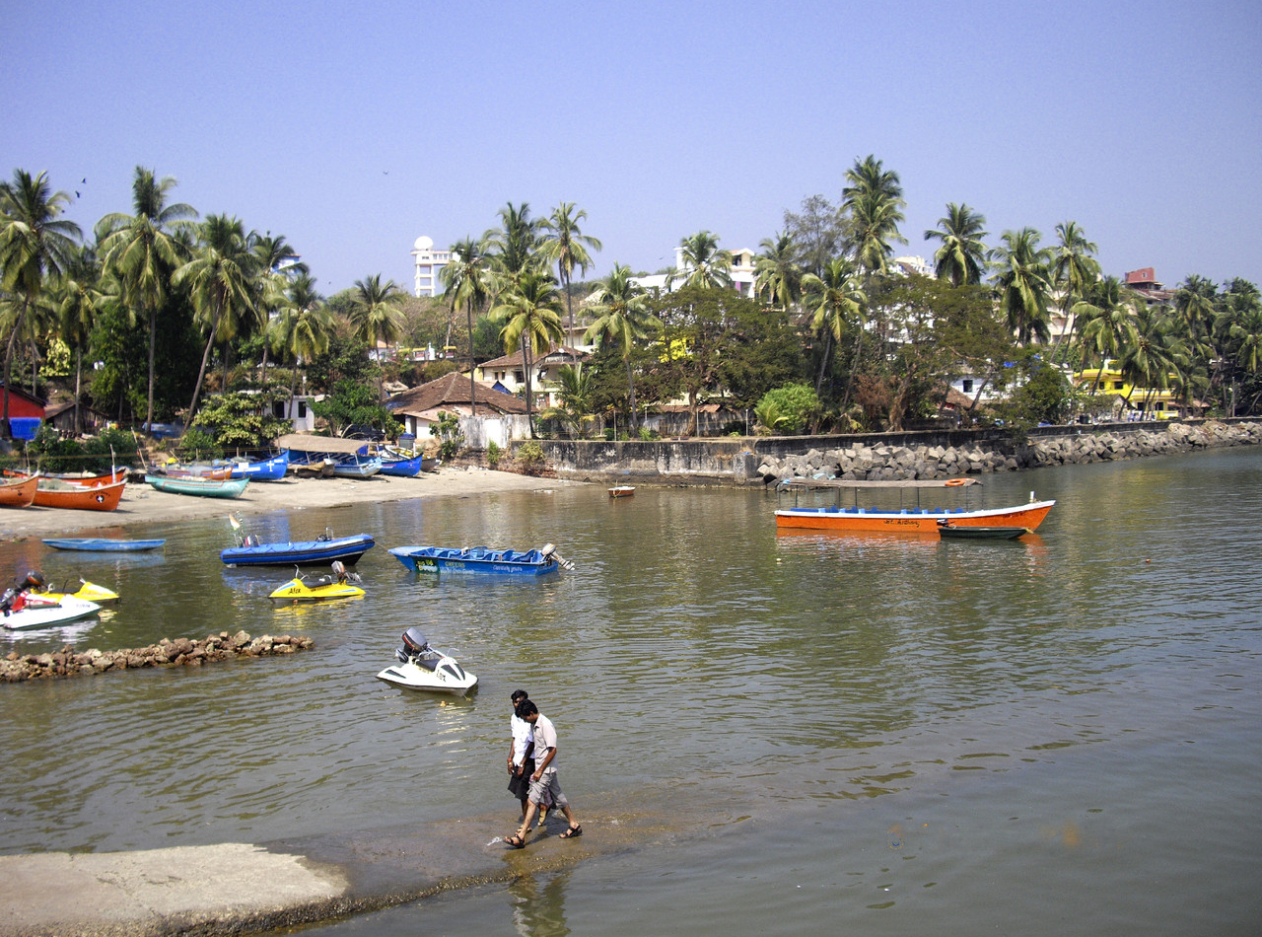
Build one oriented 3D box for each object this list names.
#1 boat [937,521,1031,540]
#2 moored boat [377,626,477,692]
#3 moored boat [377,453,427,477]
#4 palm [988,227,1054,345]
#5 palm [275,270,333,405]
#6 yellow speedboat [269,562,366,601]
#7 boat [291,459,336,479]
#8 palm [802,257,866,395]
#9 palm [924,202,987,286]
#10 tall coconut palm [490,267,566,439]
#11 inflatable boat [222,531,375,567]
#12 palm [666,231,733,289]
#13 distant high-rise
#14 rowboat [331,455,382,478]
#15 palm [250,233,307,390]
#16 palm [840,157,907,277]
[{"bbox_3d":[12.661,2.202,49.686,3.350,0.750,1.100,1,3,12],"label":"boat"},{"bbox_3d":[-3.643,3.377,24.648,2.050,0.950,0.900,2,4,40],"label":"moored boat"},{"bbox_3d":[-15.470,-0.260,90.000,5.300,1.400,1.600,2,3,33],"label":"moored boat"},{"bbox_3d":[37.200,-13.480,132.000,6.000,19.160,6.000,0,3,0],"label":"palm"},{"bbox_3d":[-24.850,-8.890,105.000,4.600,12.030,4.600,0,3,0],"label":"palm"},{"bbox_3d":[-7.939,2.850,34.992,2.300,0.950,0.950,-1,3,-24],"label":"yellow speedboat"},{"bbox_3d":[-18.195,-0.120,76.635,3.800,1.050,1.300,2,4,37],"label":"boat"},{"bbox_3d":[14.620,-8.810,99.000,4.900,12.470,4.900,0,3,0],"label":"palm"},{"bbox_3d":[25.676,-12.221,109.507,5.300,17.410,5.300,0,3,0],"label":"palm"},{"bbox_3d":[-6.344,-6.949,84.756,4.500,10.220,4.500,0,3,-4],"label":"tall coconut palm"},{"bbox_3d":[-10.374,2.409,43.168,4.600,1.000,1.850,1,3,17],"label":"inflatable boat"},{"bbox_3d":[5.432,-11.145,109.564,5.300,15.260,5.300,0,3,0],"label":"palm"},{"bbox_3d":[-49.630,-48.730,347.908,11.000,20.000,8.000,0,3,-8],"label":"distant high-rise"},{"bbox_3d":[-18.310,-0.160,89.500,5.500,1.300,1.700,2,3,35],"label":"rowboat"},{"bbox_3d":[-28.016,-11.244,109.570,4.700,14.760,4.700,-1,3,-14],"label":"palm"},{"bbox_3d":[18.020,-13.140,104.000,5.200,20.720,5.200,0,3,0],"label":"palm"}]

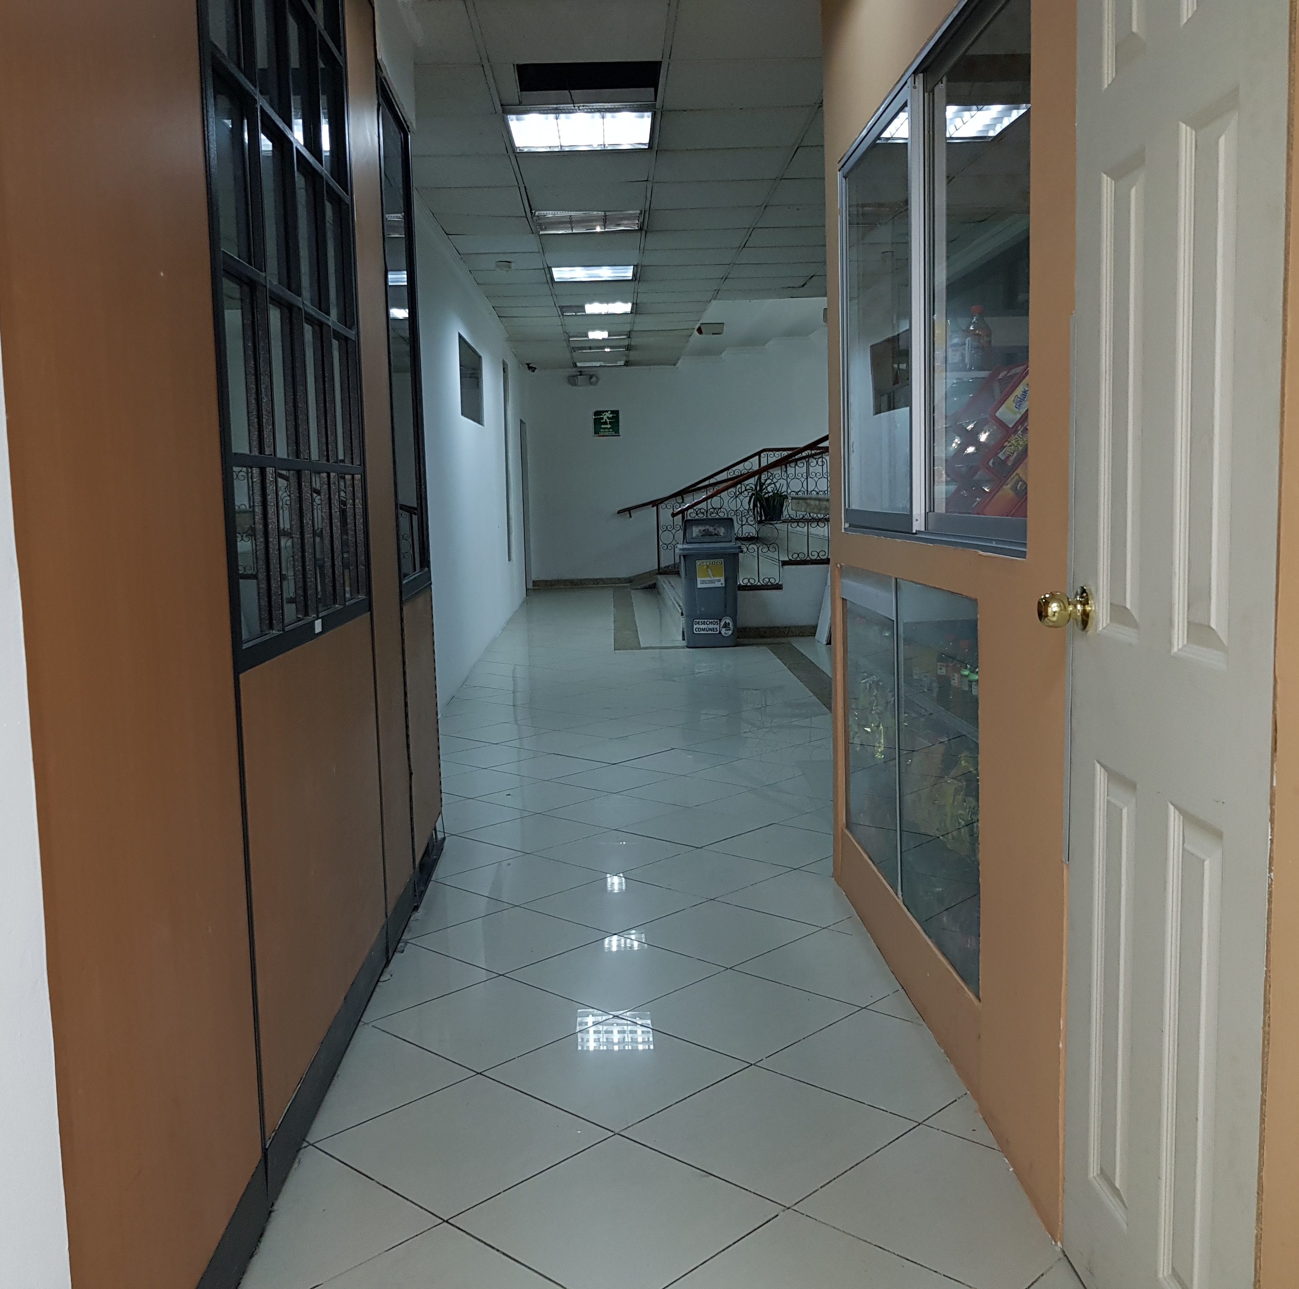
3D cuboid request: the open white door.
[{"bbox_3d":[0.648,-0.050,1.604,0.040,2.040,0.585,-2,6,-1],"label":"open white door"}]

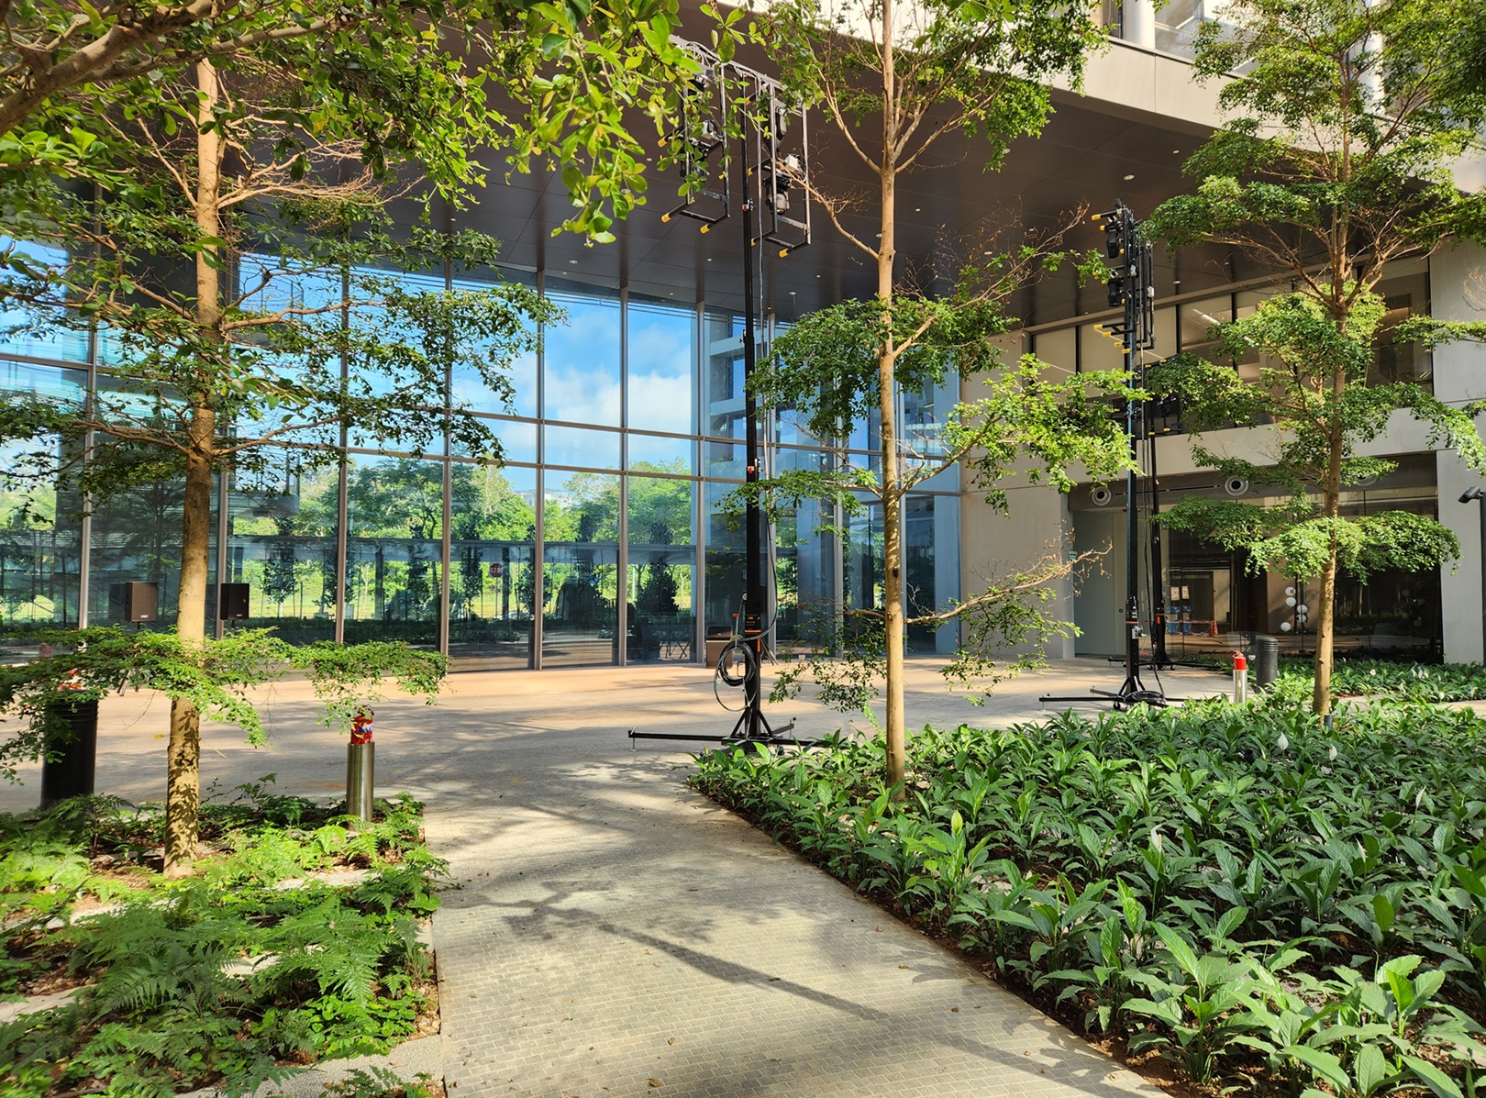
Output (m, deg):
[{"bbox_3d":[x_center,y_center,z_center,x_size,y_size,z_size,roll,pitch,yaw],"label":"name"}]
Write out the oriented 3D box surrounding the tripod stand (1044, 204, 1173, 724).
[{"bbox_3d":[5.283,-1.220,13.568,1.820,6.850,1.880,-2,-4,41],"label":"tripod stand"}]

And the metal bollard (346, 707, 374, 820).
[{"bbox_3d":[-2.551,1.451,6.597,0.175,0.788,0.175,0,-3,0],"label":"metal bollard"}]

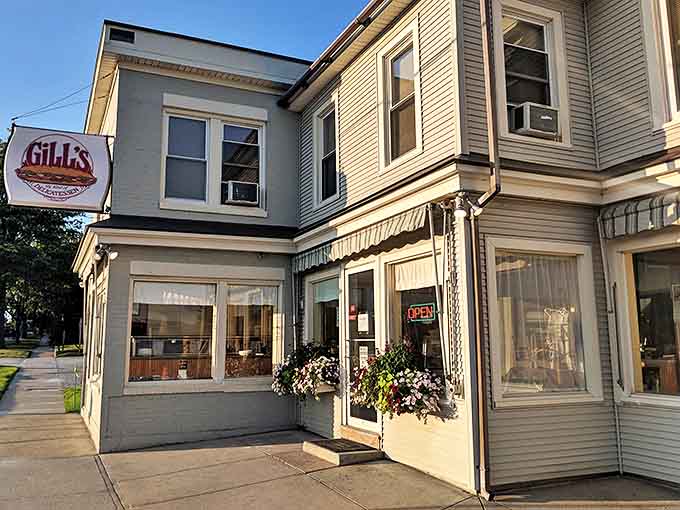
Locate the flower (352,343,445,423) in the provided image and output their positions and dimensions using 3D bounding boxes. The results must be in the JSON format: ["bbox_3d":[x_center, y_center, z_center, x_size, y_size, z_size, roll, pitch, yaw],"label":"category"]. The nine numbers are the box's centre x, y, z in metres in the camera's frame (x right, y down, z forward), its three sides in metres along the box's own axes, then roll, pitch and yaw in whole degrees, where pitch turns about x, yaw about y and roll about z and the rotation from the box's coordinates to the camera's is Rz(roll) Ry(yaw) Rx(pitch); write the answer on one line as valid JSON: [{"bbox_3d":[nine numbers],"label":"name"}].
[{"bbox_3d":[0.538,1.262,5.417,0.480,0.680,1.320,3,-8,-24],"label":"flower"}]

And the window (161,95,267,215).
[{"bbox_3d":[-2.016,-1.595,8.657,1.700,1.880,0.150,3,-8,-24],"label":"window"}]

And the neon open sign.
[{"bbox_3d":[0.875,0.630,5.757,0.070,0.210,0.560,3,-8,-24],"label":"neon open sign"}]

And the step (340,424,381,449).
[{"bbox_3d":[0.269,2.259,6.586,0.180,0.180,1.060,3,-8,-24],"label":"step"}]

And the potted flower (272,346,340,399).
[{"bbox_3d":[-0.538,1.685,7.748,0.520,0.730,1.380,3,-8,-24],"label":"potted flower"}]

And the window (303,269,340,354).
[{"bbox_3d":[-0.248,0.940,8.005,0.150,1.460,1.400,3,-8,-24],"label":"window"}]

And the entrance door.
[{"bbox_3d":[0.288,1.152,6.680,0.060,2.040,0.940,3,-8,-24],"label":"entrance door"}]

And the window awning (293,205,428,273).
[{"bbox_3d":[0.097,-0.130,6.892,0.280,0.310,3.900,3,-8,-24],"label":"window awning"}]

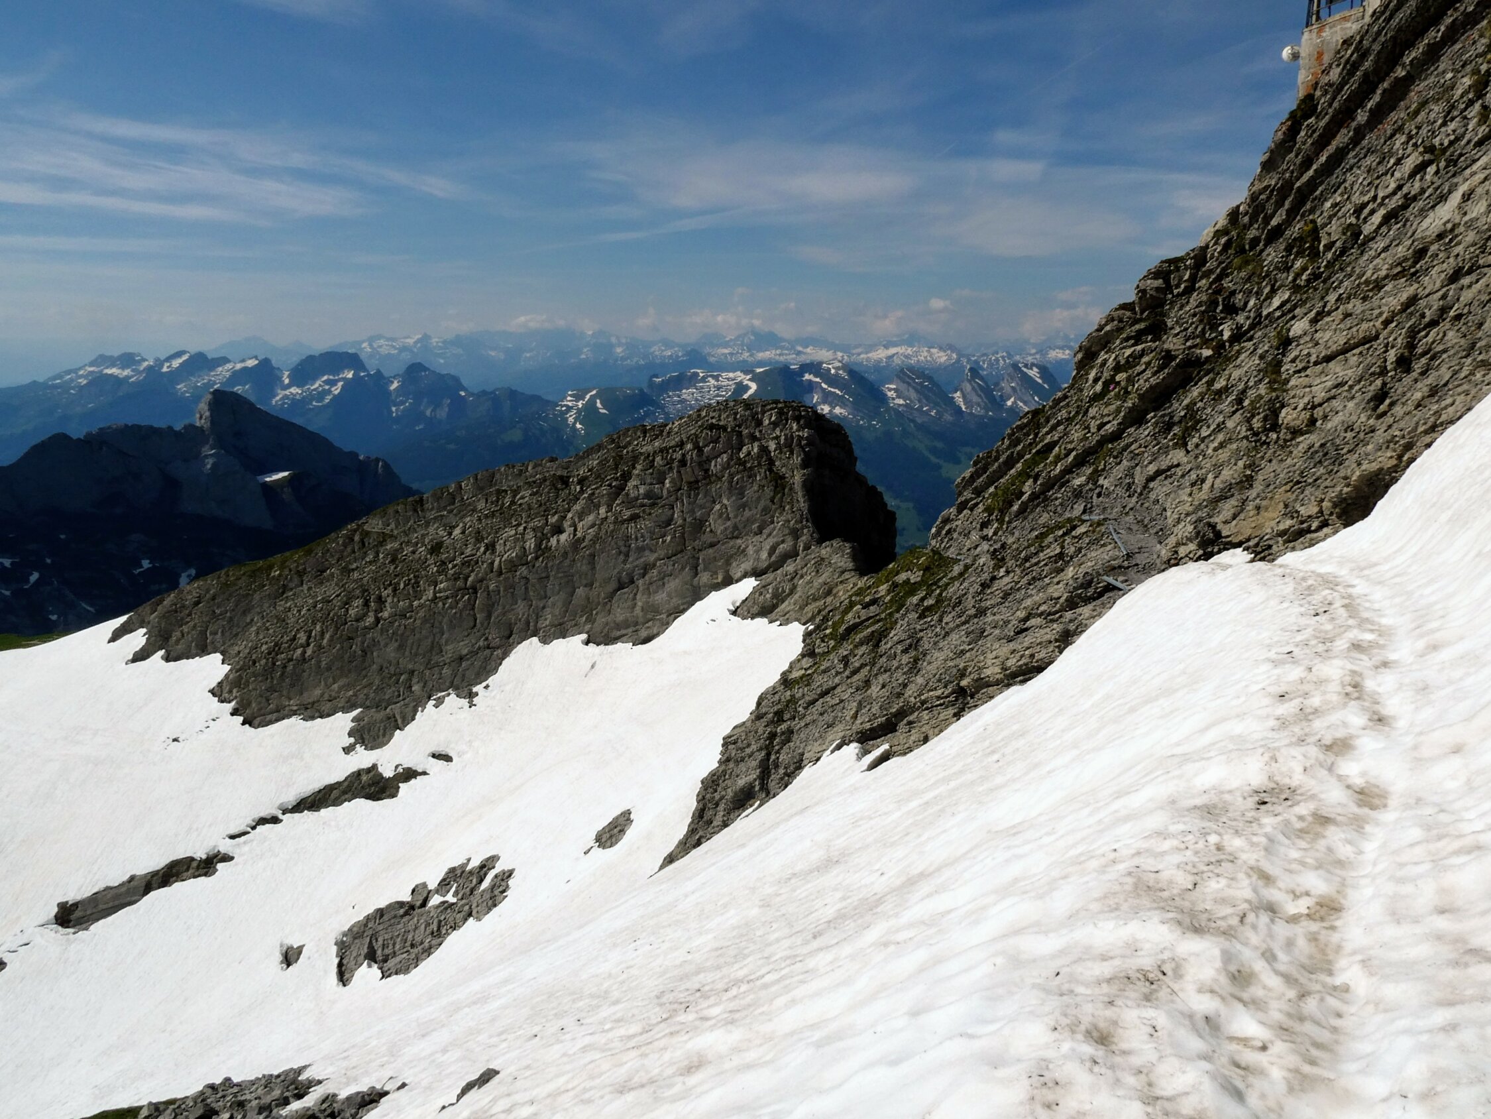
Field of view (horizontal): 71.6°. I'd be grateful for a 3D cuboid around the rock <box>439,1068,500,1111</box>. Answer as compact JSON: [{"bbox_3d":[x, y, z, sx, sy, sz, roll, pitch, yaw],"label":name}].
[{"bbox_3d":[-2.665,5.132,10.000,0.530,0.320,0.280,-2,11,-10],"label":"rock"}]

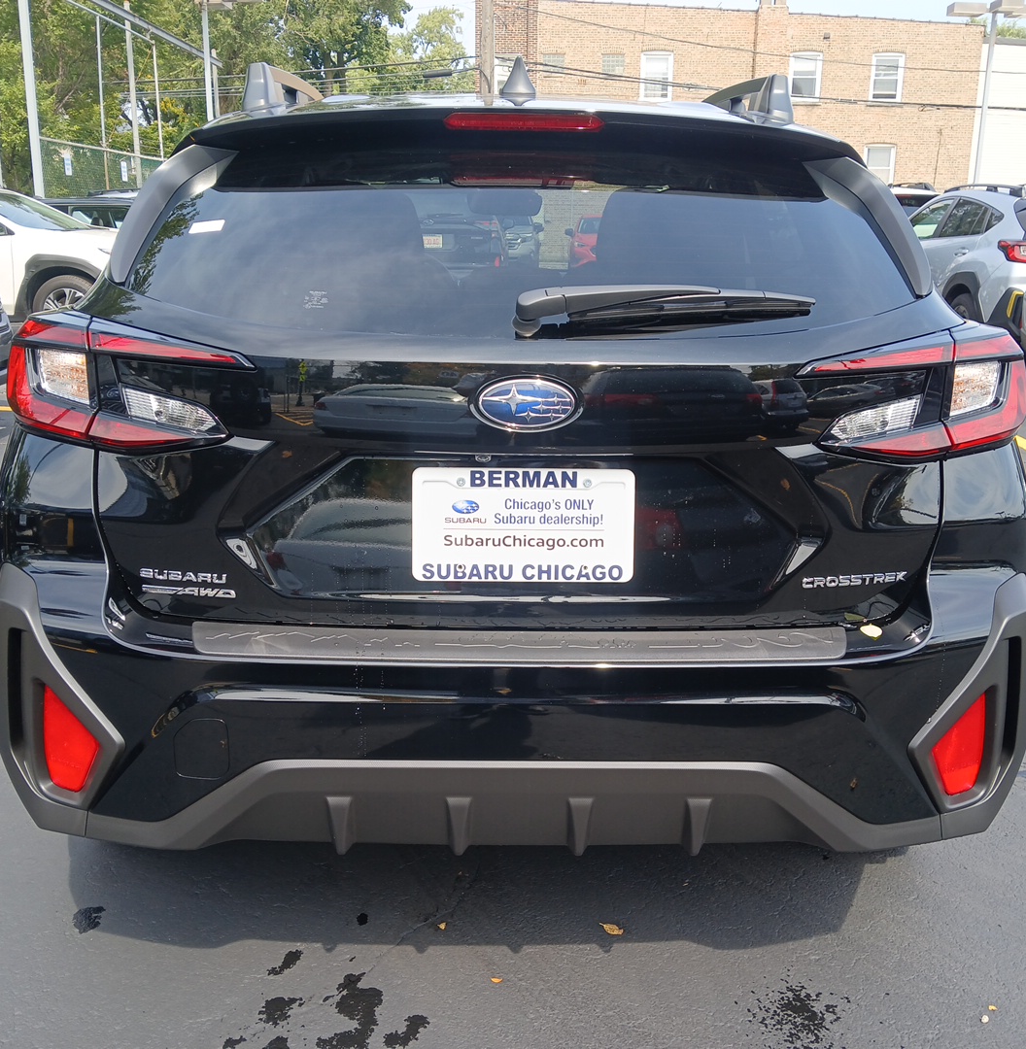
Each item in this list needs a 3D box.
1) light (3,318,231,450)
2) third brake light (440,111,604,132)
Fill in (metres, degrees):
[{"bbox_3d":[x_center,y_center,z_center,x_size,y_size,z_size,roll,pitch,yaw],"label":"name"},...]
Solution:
[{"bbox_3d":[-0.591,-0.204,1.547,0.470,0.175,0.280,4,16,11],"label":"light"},{"bbox_3d":[0.016,-0.592,1.543,0.233,0.030,0.030,0,16,-1],"label":"third brake light"}]

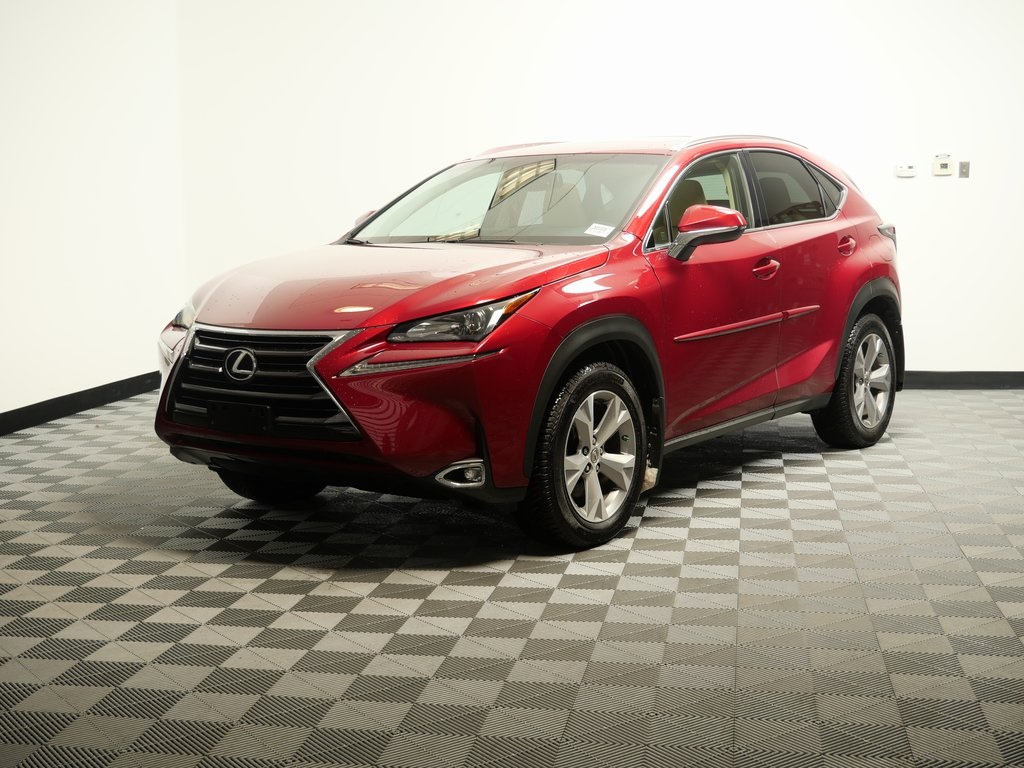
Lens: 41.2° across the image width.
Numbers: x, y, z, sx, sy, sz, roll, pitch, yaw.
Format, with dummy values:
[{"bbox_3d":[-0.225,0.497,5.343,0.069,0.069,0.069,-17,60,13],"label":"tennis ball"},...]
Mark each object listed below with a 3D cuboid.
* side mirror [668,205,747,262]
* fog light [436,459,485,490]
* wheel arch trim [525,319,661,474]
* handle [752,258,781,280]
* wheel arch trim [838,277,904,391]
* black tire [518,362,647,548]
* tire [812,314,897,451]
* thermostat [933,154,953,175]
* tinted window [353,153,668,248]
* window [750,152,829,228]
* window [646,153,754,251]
[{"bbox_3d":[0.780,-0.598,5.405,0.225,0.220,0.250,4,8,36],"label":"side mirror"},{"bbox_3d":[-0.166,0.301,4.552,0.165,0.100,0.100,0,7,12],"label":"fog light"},{"bbox_3d":[0.302,0.017,4.969,0.110,0.530,0.880,4,8,36],"label":"wheel arch trim"},{"bbox_3d":[1.114,-0.504,5.979,0.060,0.075,0.215,4,8,36],"label":"handle"},{"bbox_3d":[1.852,-0.281,7.099,0.100,0.540,0.960,4,8,36],"label":"wheel arch trim"},{"bbox_3d":[0.252,0.252,5.059,0.230,0.720,0.720,4,8,36],"label":"black tire"},{"bbox_3d":[1.827,-0.020,7.226,0.230,0.720,0.720,4,8,36],"label":"tire"},{"bbox_3d":[3.069,-1.558,9.700,0.135,0.150,0.040,0,7,5],"label":"thermostat"},{"bbox_3d":[-0.035,-0.803,5.938,1.350,0.140,0.900,4,37,36],"label":"tinted window"},{"bbox_3d":[1.330,-0.947,6.641,0.060,0.370,0.800,-20,-6,36],"label":"window"},{"bbox_3d":[0.763,-0.800,5.814,0.060,0.450,1.050,-20,-6,36],"label":"window"}]

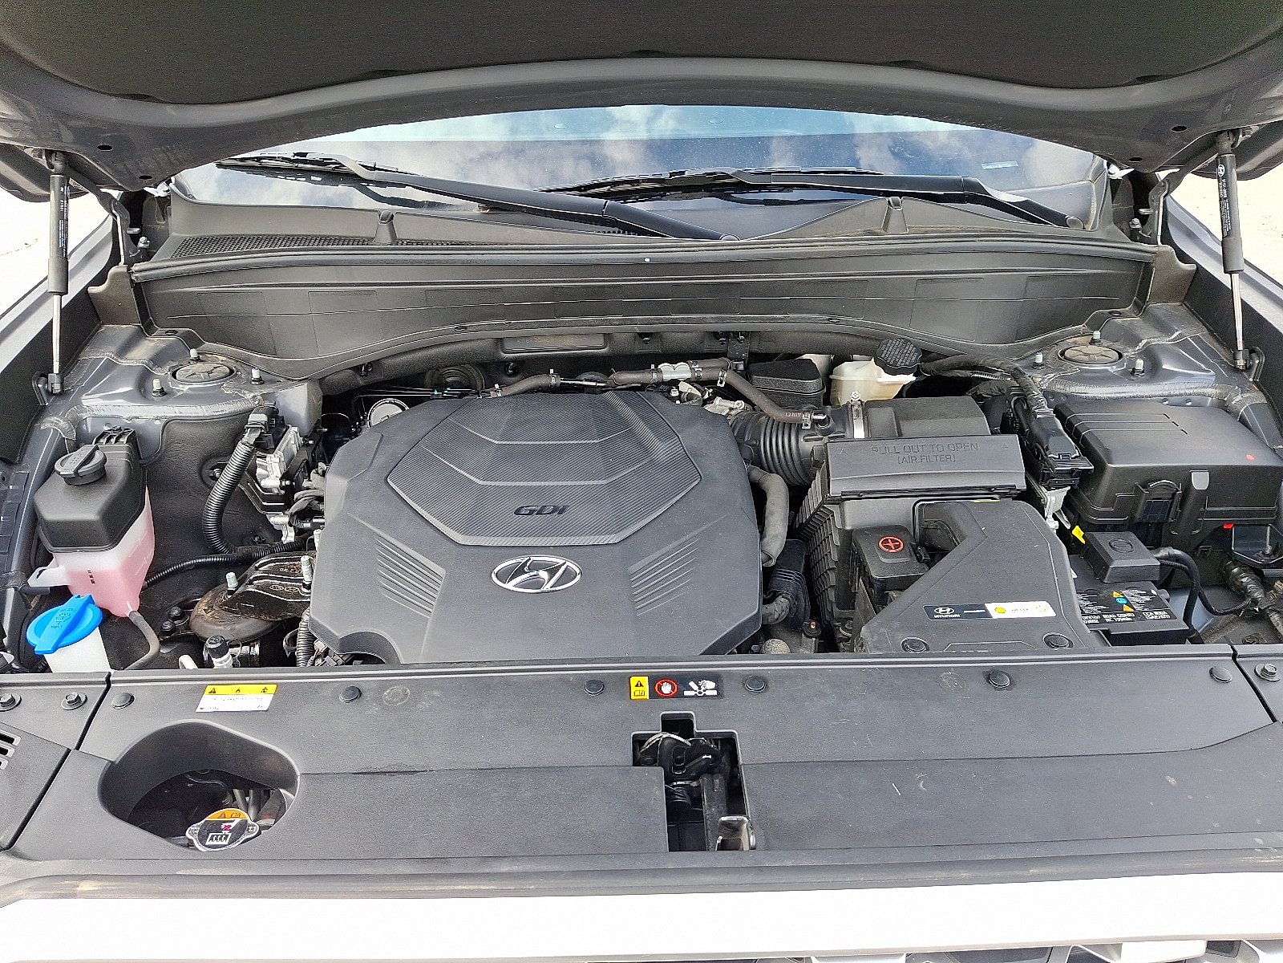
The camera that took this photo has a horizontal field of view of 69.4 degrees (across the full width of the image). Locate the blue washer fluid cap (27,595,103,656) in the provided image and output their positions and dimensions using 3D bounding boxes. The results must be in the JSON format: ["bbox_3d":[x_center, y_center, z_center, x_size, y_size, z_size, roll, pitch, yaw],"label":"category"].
[{"bbox_3d":[-0.557,0.139,0.897,0.068,0.034,0.076,-1,33,0],"label":"blue washer fluid cap"}]

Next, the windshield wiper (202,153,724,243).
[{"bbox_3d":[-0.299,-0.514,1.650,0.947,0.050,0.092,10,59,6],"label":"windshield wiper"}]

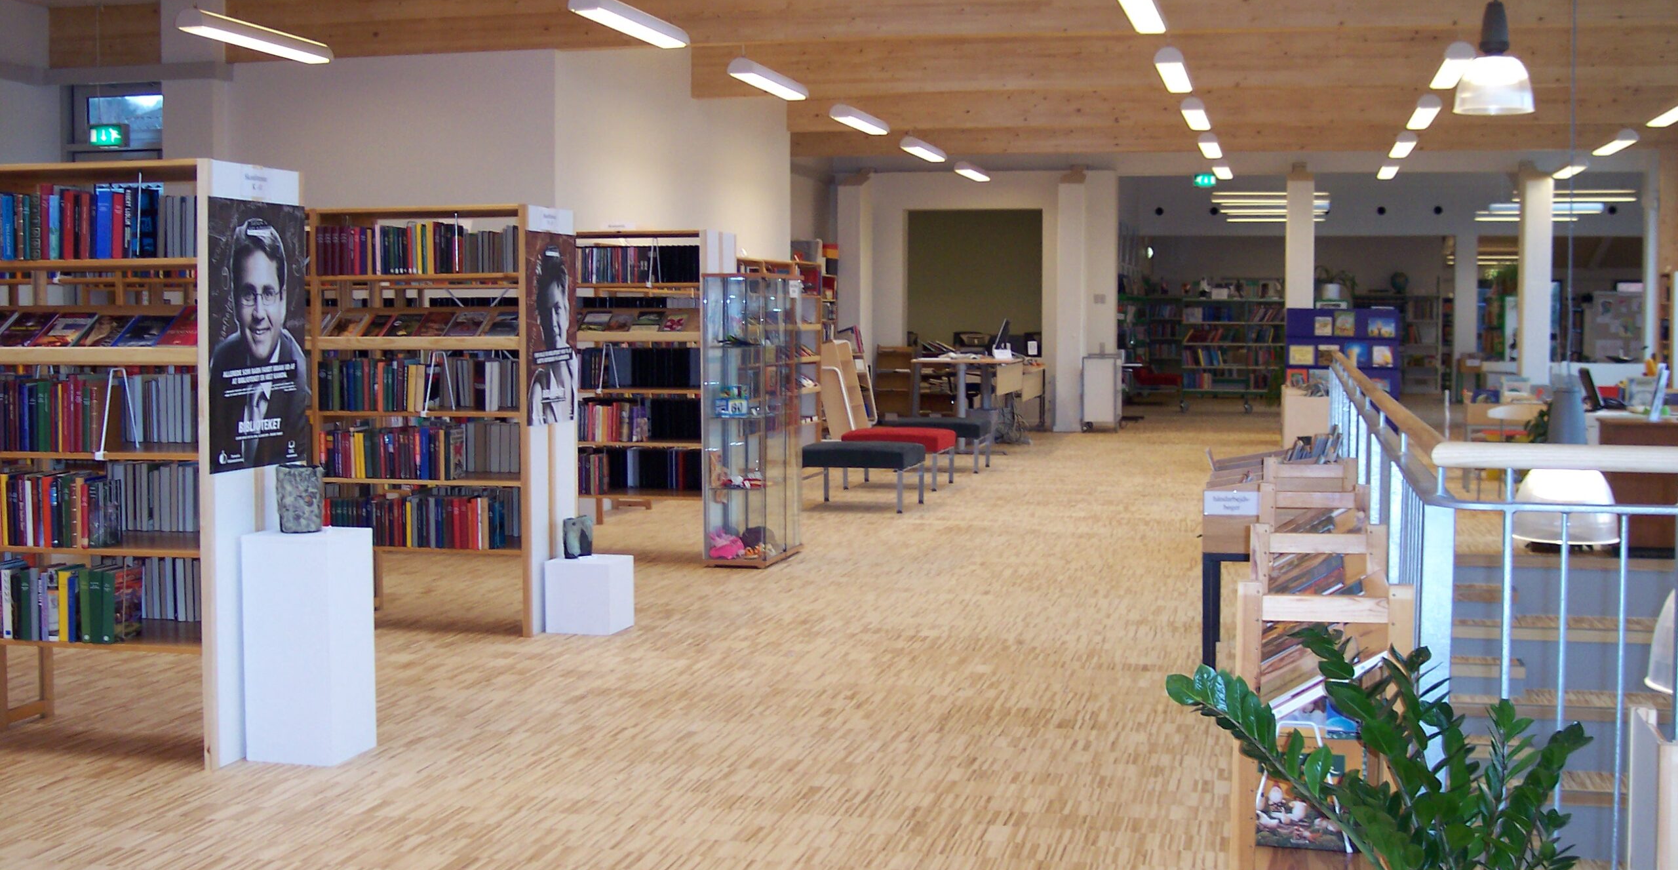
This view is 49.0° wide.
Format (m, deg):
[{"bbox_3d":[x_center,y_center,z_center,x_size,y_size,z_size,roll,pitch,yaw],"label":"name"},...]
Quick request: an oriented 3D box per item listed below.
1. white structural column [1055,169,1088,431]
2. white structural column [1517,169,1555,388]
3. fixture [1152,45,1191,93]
[{"bbox_3d":[2.890,-1.653,22.693,0.310,3.195,0.520,1,4,14],"label":"white structural column"},{"bbox_3d":[8.292,-1.573,21.927,0.308,3.290,0.450,1,4,14],"label":"white structural column"},{"bbox_3d":[2.313,-2.496,12.653,0.193,0.108,1.520,1,4,14],"label":"fixture"}]

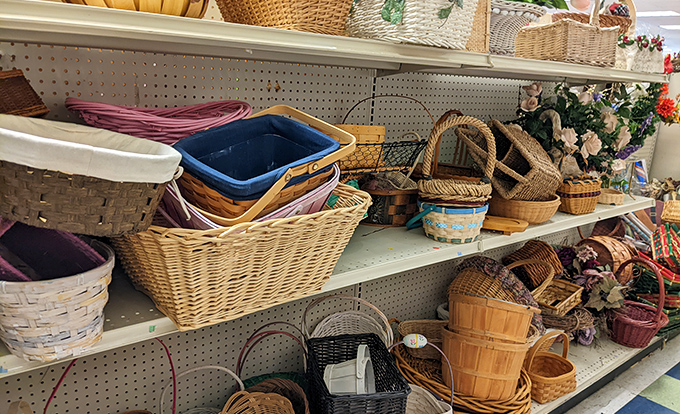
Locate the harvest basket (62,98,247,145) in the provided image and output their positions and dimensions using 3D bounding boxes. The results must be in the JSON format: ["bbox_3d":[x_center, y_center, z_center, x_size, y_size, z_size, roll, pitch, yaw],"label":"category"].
[{"bbox_3d":[-0.396,-0.142,1.248,0.447,0.208,0.241,-8,18,-39],"label":"harvest basket"}]

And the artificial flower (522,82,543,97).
[{"bbox_3d":[0.738,-0.450,2.032,0.079,0.061,0.074,9,15,18],"label":"artificial flower"}]

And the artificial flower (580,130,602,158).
[{"bbox_3d":[0.939,-0.234,1.981,0.081,0.107,0.076,10,16,24],"label":"artificial flower"}]

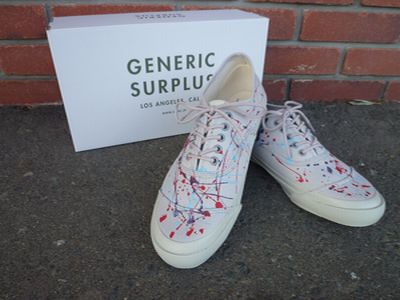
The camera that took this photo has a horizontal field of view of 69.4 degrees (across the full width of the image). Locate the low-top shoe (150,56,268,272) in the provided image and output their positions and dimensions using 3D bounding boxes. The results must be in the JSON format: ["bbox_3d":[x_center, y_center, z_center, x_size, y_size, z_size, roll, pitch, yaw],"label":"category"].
[{"bbox_3d":[0.019,-0.014,0.336,0.100,0.098,0.281,10,53,18],"label":"low-top shoe"}]

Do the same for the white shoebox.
[{"bbox_3d":[-0.064,-0.135,0.519,0.335,0.189,0.114,-10,34,-17],"label":"white shoebox"}]

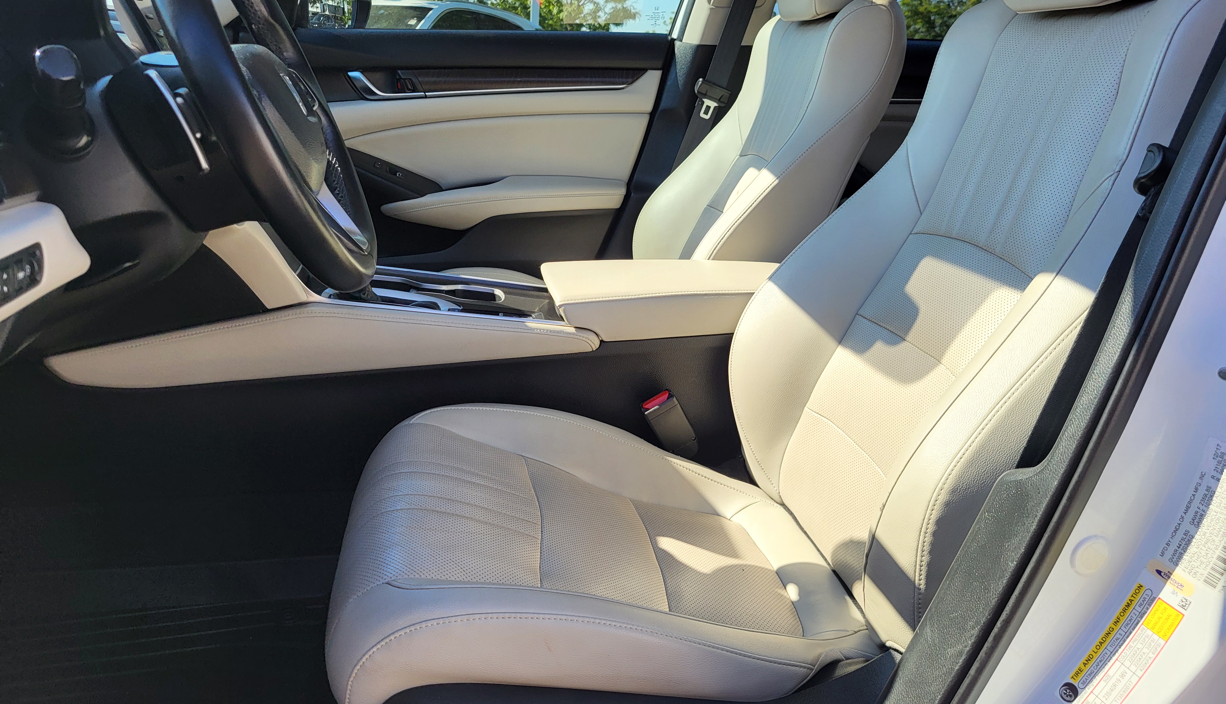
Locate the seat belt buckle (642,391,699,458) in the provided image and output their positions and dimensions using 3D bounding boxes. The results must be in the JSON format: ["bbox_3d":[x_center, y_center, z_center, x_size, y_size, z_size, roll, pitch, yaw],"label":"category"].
[{"bbox_3d":[0.078,0.109,1.252,0.043,0.104,0.027,-27,21,1],"label":"seat belt buckle"}]

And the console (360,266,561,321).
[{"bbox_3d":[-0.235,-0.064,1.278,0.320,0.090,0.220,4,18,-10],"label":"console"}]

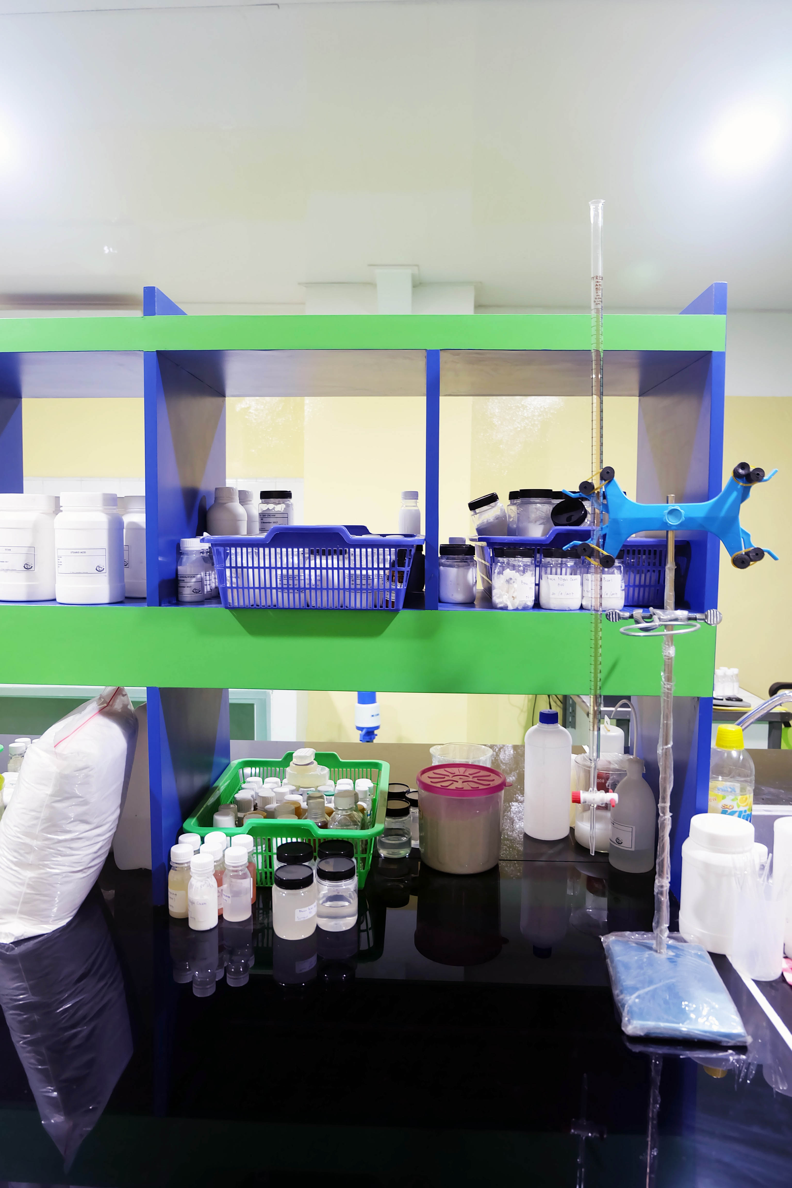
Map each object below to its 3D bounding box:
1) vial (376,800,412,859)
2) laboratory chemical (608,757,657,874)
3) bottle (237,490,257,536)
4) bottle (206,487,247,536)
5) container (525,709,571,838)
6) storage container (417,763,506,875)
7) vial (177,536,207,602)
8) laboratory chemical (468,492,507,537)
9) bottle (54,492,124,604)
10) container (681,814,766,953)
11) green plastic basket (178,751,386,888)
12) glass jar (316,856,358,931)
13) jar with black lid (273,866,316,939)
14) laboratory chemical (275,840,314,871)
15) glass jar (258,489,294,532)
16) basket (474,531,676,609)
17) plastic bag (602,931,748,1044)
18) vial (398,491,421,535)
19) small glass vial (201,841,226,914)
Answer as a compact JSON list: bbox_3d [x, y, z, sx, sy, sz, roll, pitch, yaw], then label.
[{"bbox_3d":[-0.002,0.404,1.364,0.059,0.084,0.059,0,4,0],"label":"vial"},{"bbox_3d":[0.393,0.363,1.314,0.072,0.178,0.072,0,4,0],"label":"laboratory chemical"},{"bbox_3d":[-0.269,-0.102,1.413,0.055,0.165,0.055,1,5,3],"label":"bottle"},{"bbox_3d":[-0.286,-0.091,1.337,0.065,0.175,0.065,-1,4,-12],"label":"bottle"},{"bbox_3d":[0.285,0.334,1.481,0.084,0.231,0.084,1,4,3],"label":"container"},{"bbox_3d":[0.111,0.384,1.360,0.153,0.145,0.153,1,4,3],"label":"storage container"},{"bbox_3d":[-0.322,-0.037,1.245,0.041,0.098,0.041,1,4,3],"label":"vial"},{"bbox_3d":[0.167,-0.128,1.390,0.059,0.087,0.059,-21,7,5],"label":"laboratory chemical"},{"bbox_3d":[-0.457,-0.068,1.183,0.096,0.161,0.096,0,4,-10],"label":"bottle"},{"bbox_3d":[0.441,0.391,1.080,0.098,0.159,0.098,2,4,15],"label":"container"},{"bbox_3d":[-0.168,0.382,1.370,0.307,0.118,0.370,1,5,2],"label":"green plastic basket"},{"bbox_3d":[-0.084,0.428,1.133,0.060,0.085,0.060,0,4,0],"label":"glass jar"},{"bbox_3d":[-0.139,0.425,1.094,0.060,0.082,0.060,0,4,0],"label":"jar with black lid"},{"bbox_3d":[-0.150,0.425,1.181,0.060,0.085,0.060,1,4,3],"label":"laboratory chemical"},{"bbox_3d":[-0.205,-0.132,1.355,0.059,0.085,0.059,0,4,0],"label":"glass jar"},{"bbox_3d":[0.290,-0.053,1.377,0.313,0.122,0.355,1,4,3],"label":"basket"},{"bbox_3d":[0.327,0.466,0.949,0.124,0.026,0.188,1,4,9],"label":"plastic bag"},{"bbox_3d":[0.026,-0.141,1.459,0.041,0.095,0.041,1,4,3],"label":"vial"},{"bbox_3d":[-0.267,0.413,1.150,0.041,0.095,0.041,1,5,3],"label":"small glass vial"}]

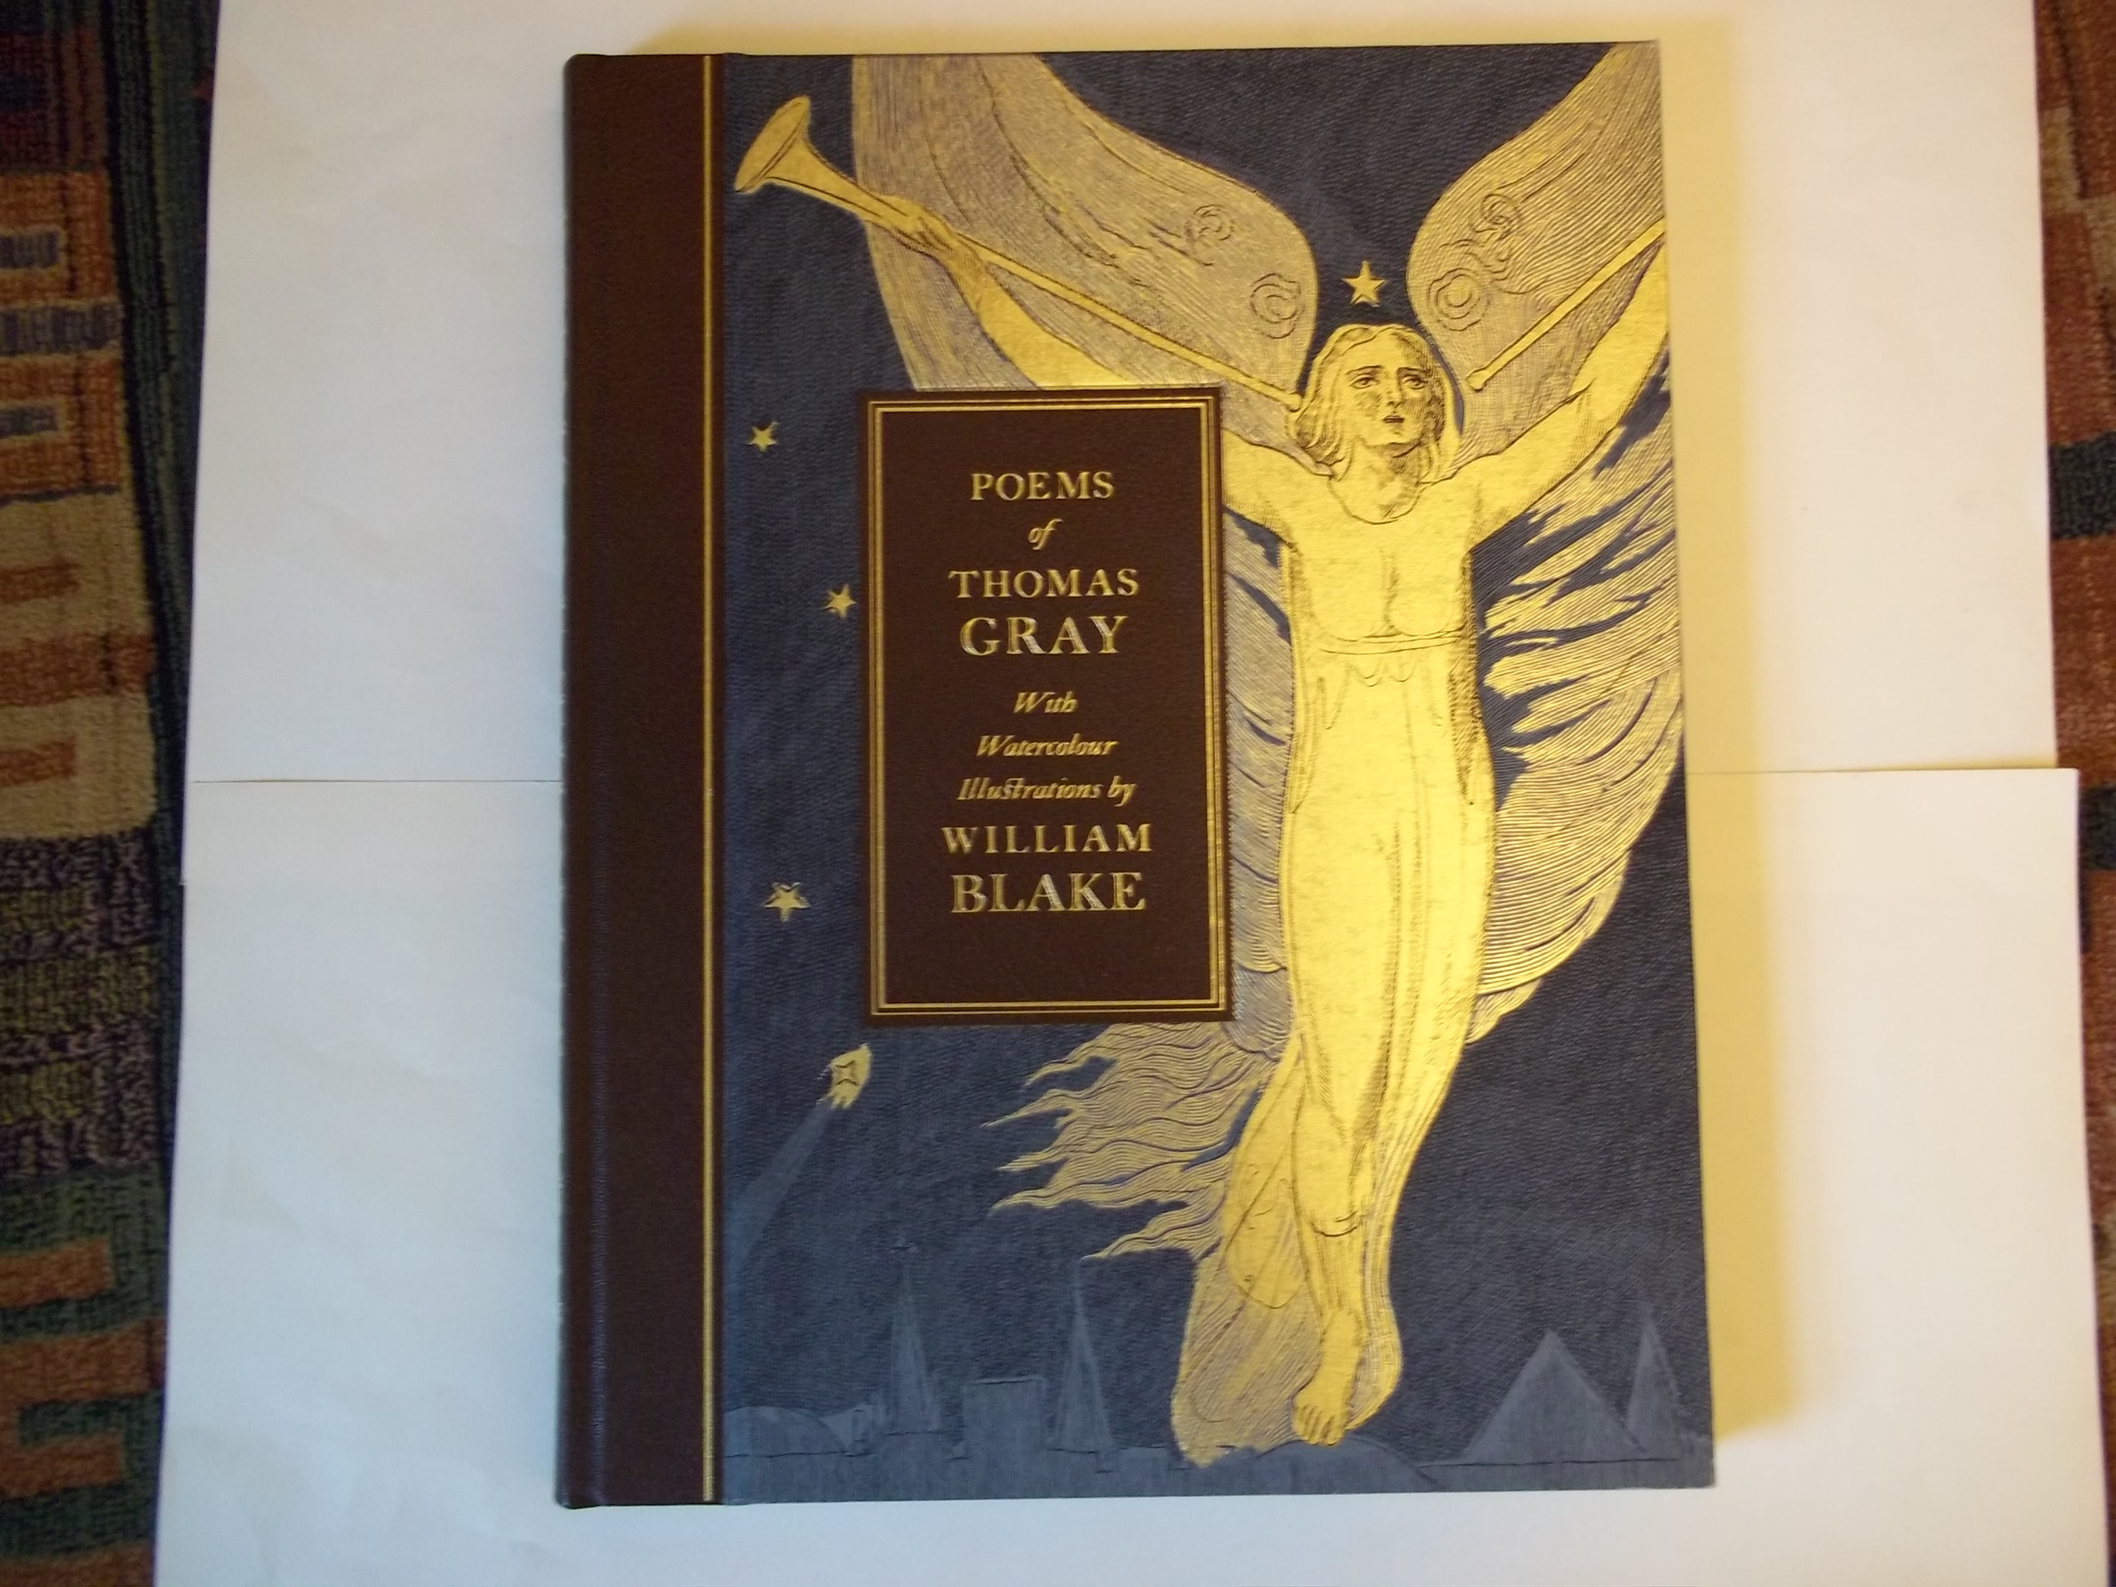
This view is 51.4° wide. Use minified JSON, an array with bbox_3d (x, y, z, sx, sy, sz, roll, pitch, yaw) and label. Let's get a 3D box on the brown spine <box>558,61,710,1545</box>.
[{"bbox_3d":[-0.089,-0.006,0.480,0.034,0.027,0.309,-1,85,0],"label":"brown spine"}]

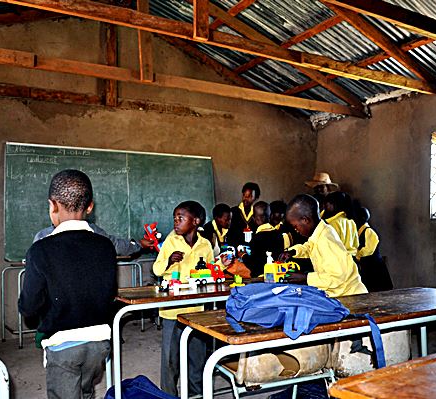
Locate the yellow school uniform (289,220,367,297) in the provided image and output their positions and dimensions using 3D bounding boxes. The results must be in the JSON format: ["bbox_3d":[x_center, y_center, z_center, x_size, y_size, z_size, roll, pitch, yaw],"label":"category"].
[{"bbox_3d":[0.691,0.375,2.810,0.420,0.480,0.380,-1,-4,9],"label":"yellow school uniform"}]

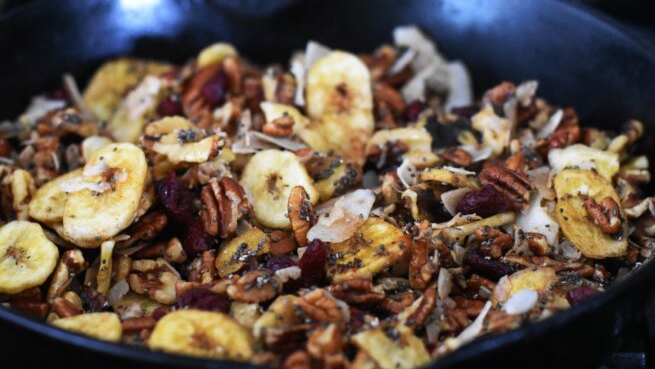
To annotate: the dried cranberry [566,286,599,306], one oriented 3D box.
[{"bbox_3d":[0.081,0.036,0.432,0.013,0.008,0.010,-4,32,-6],"label":"dried cranberry"}]

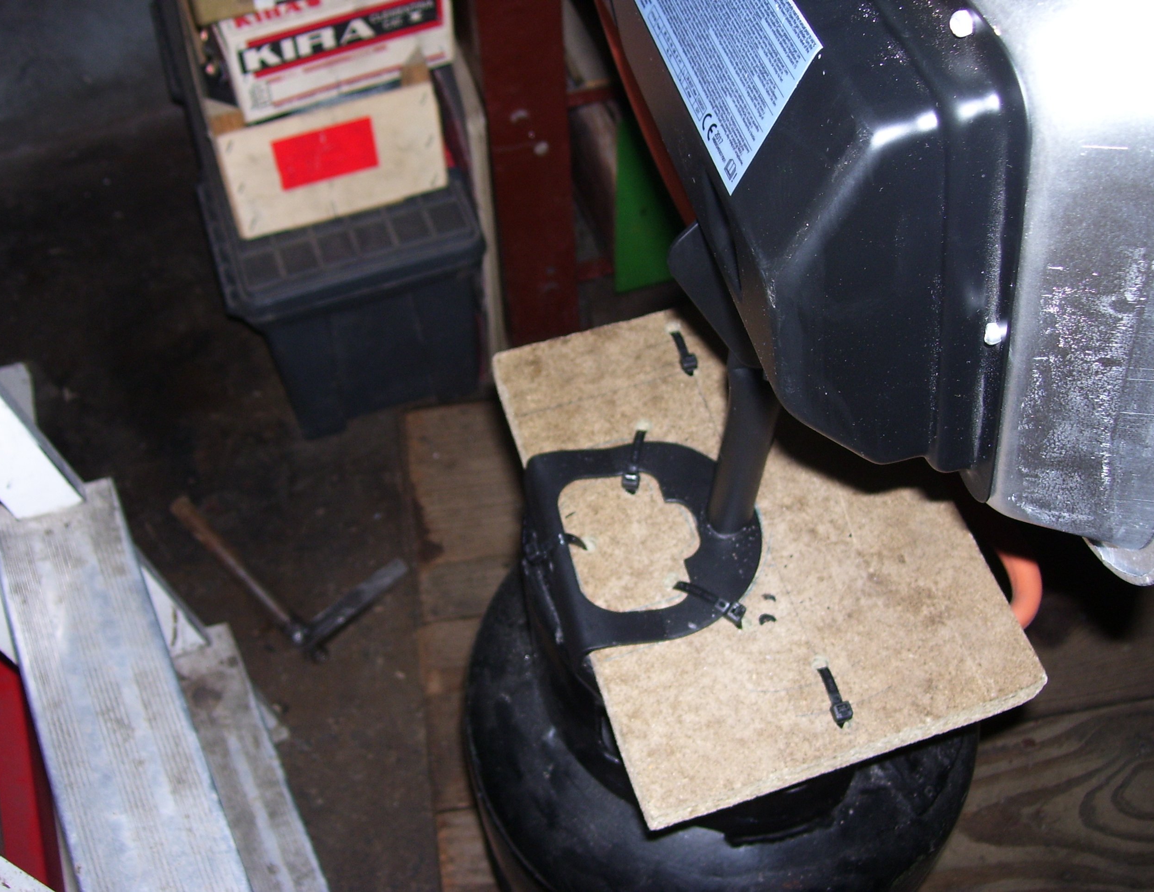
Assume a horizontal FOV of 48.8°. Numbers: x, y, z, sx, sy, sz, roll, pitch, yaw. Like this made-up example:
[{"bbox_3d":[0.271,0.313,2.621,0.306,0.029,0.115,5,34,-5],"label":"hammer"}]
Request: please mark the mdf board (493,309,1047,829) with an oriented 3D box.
[{"bbox_3d":[0.084,0.035,0.635,0.191,0.023,0.258,-16,58,-8],"label":"mdf board"}]

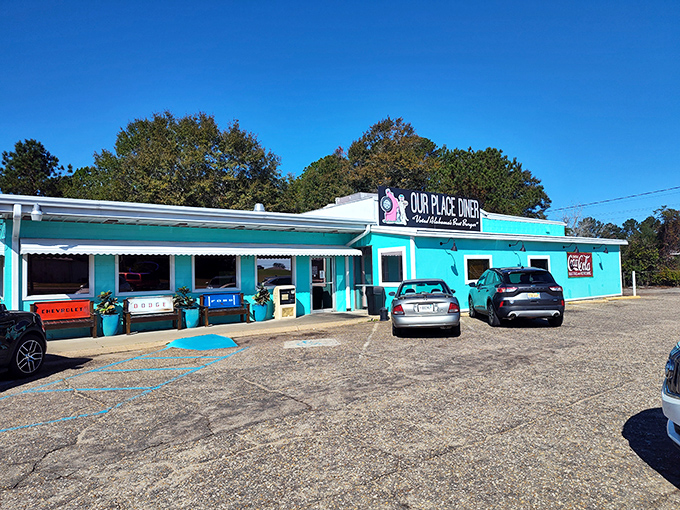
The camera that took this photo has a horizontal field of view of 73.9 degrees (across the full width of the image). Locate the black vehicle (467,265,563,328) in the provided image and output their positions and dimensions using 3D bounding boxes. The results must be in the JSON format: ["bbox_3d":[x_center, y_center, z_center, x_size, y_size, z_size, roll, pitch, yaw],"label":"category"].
[{"bbox_3d":[5.130,1.165,13.580,1.930,1.670,4.580,-1,-3,6],"label":"black vehicle"}]

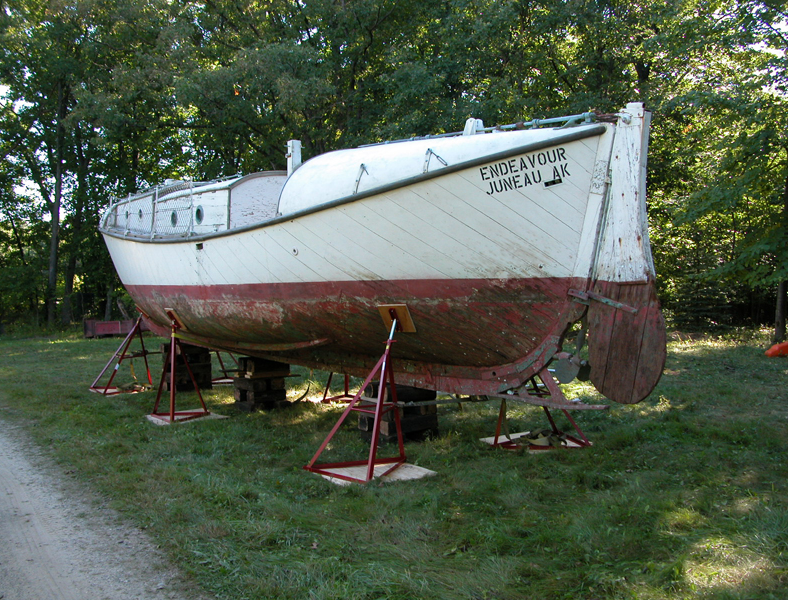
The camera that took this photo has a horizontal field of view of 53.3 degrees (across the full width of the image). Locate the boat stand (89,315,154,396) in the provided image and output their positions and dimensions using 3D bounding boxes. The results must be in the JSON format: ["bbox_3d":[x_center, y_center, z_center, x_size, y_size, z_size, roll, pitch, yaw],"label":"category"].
[{"bbox_3d":[-3.881,0.732,11.400,0.880,1.120,0.760,-1,1,-38],"label":"boat stand"}]

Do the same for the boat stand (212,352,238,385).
[{"bbox_3d":[-2.718,0.731,12.315,0.820,1.100,0.740,-1,1,-38],"label":"boat stand"}]

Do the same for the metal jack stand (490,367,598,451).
[{"bbox_3d":[1.464,0.741,7.360,0.920,1.200,0.720,-1,1,-38],"label":"metal jack stand"}]

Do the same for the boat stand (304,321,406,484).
[{"bbox_3d":[-0.162,0.749,6.322,0.900,1.210,0.720,-1,1,-38],"label":"boat stand"}]

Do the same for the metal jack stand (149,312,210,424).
[{"bbox_3d":[-2.369,0.732,8.962,0.680,1.180,0.700,-1,1,-38],"label":"metal jack stand"}]

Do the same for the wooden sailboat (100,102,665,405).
[{"bbox_3d":[-1.810,-0.490,9.935,2.950,2.560,11.600,-1,1,-38],"label":"wooden sailboat"}]

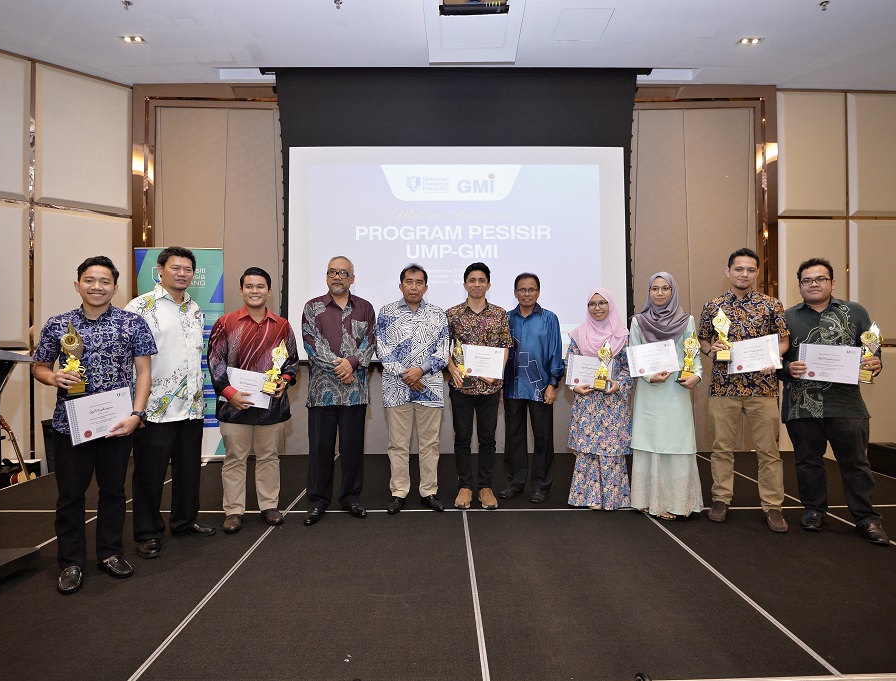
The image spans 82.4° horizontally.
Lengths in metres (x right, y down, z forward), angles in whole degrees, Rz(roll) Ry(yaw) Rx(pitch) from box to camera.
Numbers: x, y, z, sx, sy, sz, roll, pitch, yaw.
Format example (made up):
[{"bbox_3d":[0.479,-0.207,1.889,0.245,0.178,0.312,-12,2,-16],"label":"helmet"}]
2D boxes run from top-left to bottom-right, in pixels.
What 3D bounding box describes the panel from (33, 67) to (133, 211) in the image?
[{"bbox_3d":[-3.635,-2.005,5.170,0.780,1.350,0.060,0,0,-41],"label":"panel"}]

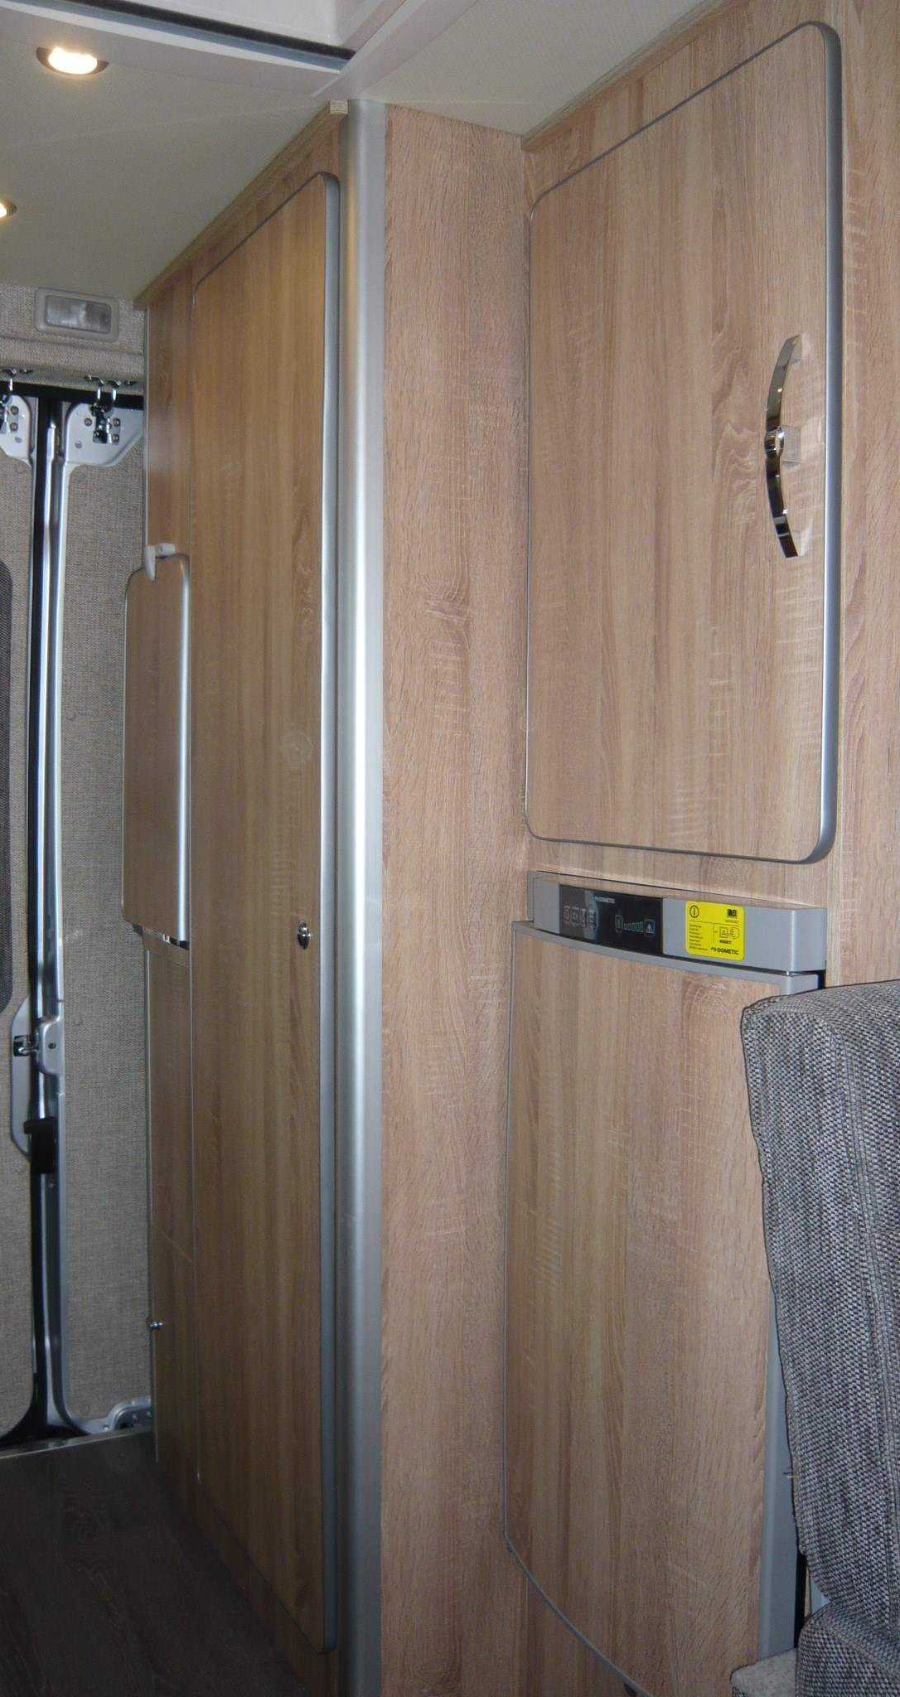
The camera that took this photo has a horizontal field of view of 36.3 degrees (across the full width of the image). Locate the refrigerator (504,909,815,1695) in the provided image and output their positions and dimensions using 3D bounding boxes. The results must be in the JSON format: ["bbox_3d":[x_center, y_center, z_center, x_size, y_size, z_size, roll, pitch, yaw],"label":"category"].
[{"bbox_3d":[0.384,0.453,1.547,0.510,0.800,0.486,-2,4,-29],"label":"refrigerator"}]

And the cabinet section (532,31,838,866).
[{"bbox_3d":[0.336,-0.368,1.467,0.320,0.740,0.497,-2,4,-29],"label":"cabinet section"}]

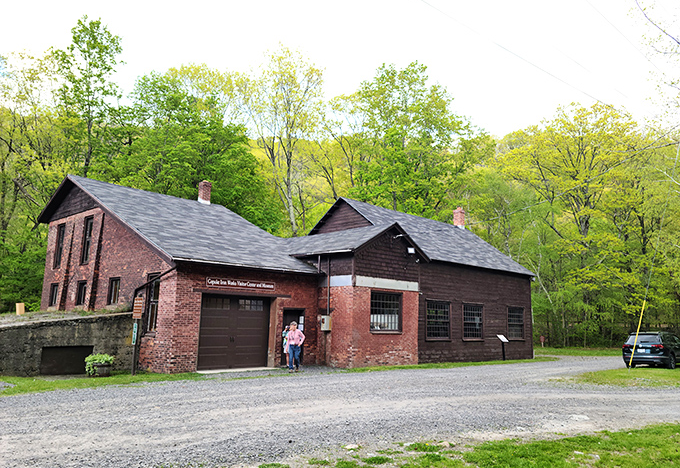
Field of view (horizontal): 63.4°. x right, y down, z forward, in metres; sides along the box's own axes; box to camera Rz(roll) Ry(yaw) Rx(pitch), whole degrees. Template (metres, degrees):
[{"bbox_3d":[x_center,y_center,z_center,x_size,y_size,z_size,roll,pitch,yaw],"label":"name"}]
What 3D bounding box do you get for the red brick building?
[{"bbox_3d":[-1.899,1.819,28.021,20.460,8.440,15.530,10,-12,-44],"label":"red brick building"}]

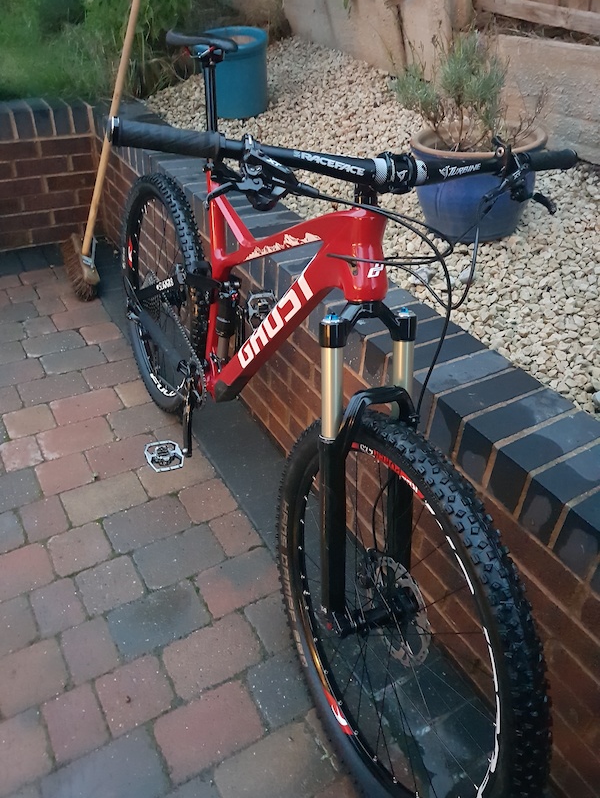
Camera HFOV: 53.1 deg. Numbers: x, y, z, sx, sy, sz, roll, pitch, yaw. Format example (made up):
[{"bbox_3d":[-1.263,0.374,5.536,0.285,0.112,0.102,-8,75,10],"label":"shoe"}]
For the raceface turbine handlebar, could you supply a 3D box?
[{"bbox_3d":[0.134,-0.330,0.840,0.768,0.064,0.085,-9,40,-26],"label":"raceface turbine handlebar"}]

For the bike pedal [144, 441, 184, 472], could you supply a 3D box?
[{"bbox_3d":[-0.335,0.138,1.483,0.090,0.031,0.095,-9,46,-29],"label":"bike pedal"}]

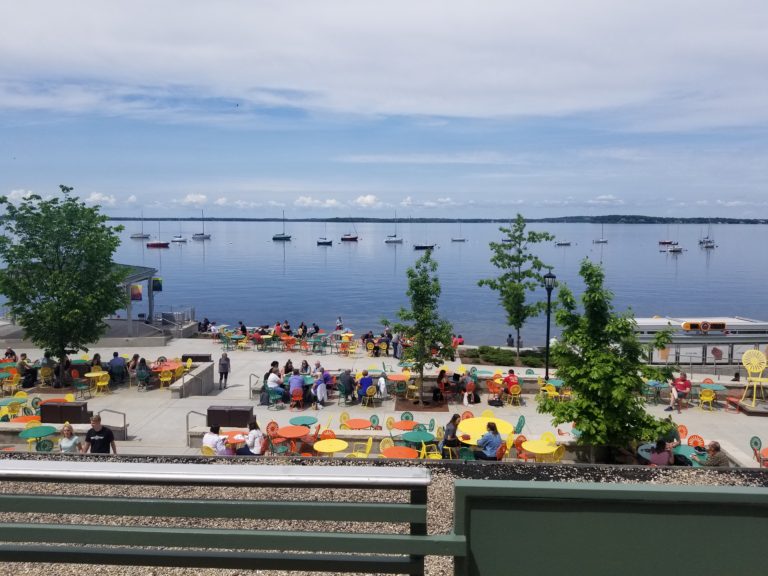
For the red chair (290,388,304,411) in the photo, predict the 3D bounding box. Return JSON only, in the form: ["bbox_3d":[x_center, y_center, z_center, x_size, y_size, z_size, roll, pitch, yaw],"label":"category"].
[{"bbox_3d":[-3.323,4.257,22.291,0.520,0.870,0.570,1,7,2],"label":"red chair"}]

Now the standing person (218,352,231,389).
[{"bbox_3d":[-7.398,3.880,26.669,0.500,1.700,0.350,-1,7,-12],"label":"standing person"}]

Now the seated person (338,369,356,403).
[{"bbox_3d":[-1.402,3.973,23.690,0.800,1.280,0.520,-5,9,-41],"label":"seated person"}]

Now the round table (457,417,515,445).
[{"bbox_3d":[3.029,4.521,17.128,1.600,0.730,1.600,0,7,0],"label":"round table"}]

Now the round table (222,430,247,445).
[{"bbox_3d":[-3.985,4.373,15.515,0.900,0.730,0.900,0,7,0],"label":"round table"}]

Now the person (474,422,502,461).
[{"bbox_3d":[2.645,4.127,15.129,0.800,1.260,0.500,3,7,23],"label":"person"}]

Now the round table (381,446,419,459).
[{"bbox_3d":[0.428,4.650,15.031,0.914,0.730,0.914,0,7,0],"label":"round table"}]

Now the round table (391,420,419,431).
[{"bbox_3d":[0.712,4.833,18.767,0.900,0.730,0.900,0,7,0],"label":"round table"}]

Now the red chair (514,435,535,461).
[{"bbox_3d":[3.778,4.373,15.229,0.580,0.870,0.550,6,9,41],"label":"red chair"}]

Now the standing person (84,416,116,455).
[{"bbox_3d":[-5.924,3.520,12.003,0.520,1.800,0.330,-1,7,-7],"label":"standing person"}]

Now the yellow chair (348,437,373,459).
[{"bbox_3d":[-0.621,4.496,15.780,0.600,0.860,0.540,0,7,1],"label":"yellow chair"}]

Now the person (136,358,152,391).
[{"bbox_3d":[-9.656,3.464,23.256,0.500,1.280,0.720,2,7,17],"label":"person"}]

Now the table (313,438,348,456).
[{"bbox_3d":[-1.402,4.575,15.431,0.914,0.740,0.914,0,7,0],"label":"table"}]

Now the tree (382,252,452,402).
[{"bbox_3d":[1.306,1.538,21.215,2.500,5.700,2.400,0,7,0],"label":"tree"}]

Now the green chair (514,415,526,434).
[{"bbox_3d":[4.374,4.717,19.211,0.600,0.870,0.540,-2,7,-22],"label":"green chair"}]

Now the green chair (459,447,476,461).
[{"bbox_3d":[2.233,4.563,15.271,0.540,0.860,0.600,2,7,17],"label":"green chair"}]

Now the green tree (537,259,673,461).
[{"bbox_3d":[5.737,2.134,15.040,3.400,5.760,3.400,0,7,0],"label":"green tree"}]

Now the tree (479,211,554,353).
[{"bbox_3d":[7.450,-0.018,32.409,4.100,8.150,4.000,0,7,0],"label":"tree"}]

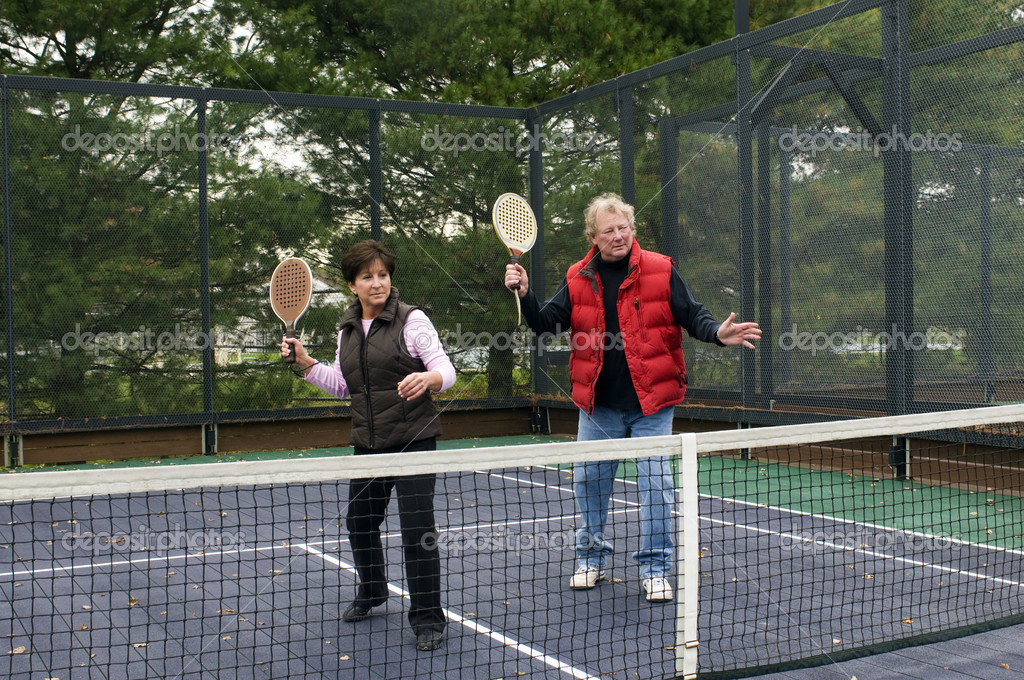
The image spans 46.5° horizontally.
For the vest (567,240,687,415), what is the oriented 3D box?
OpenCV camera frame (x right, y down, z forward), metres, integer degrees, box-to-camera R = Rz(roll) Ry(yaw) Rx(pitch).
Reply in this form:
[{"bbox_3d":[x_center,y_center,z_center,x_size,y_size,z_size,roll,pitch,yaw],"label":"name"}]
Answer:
[{"bbox_3d":[0.520,-0.047,5.415,0.510,0.770,0.350,-1,0,14],"label":"vest"}]

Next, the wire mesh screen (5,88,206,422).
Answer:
[{"bbox_3d":[-3.856,-0.800,11.500,1.812,3.138,0.040,-1,0,-28],"label":"wire mesh screen"}]

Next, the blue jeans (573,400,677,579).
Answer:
[{"bbox_3d":[0.513,0.626,5.445,0.440,0.870,0.370,-1,0,13],"label":"blue jeans"}]

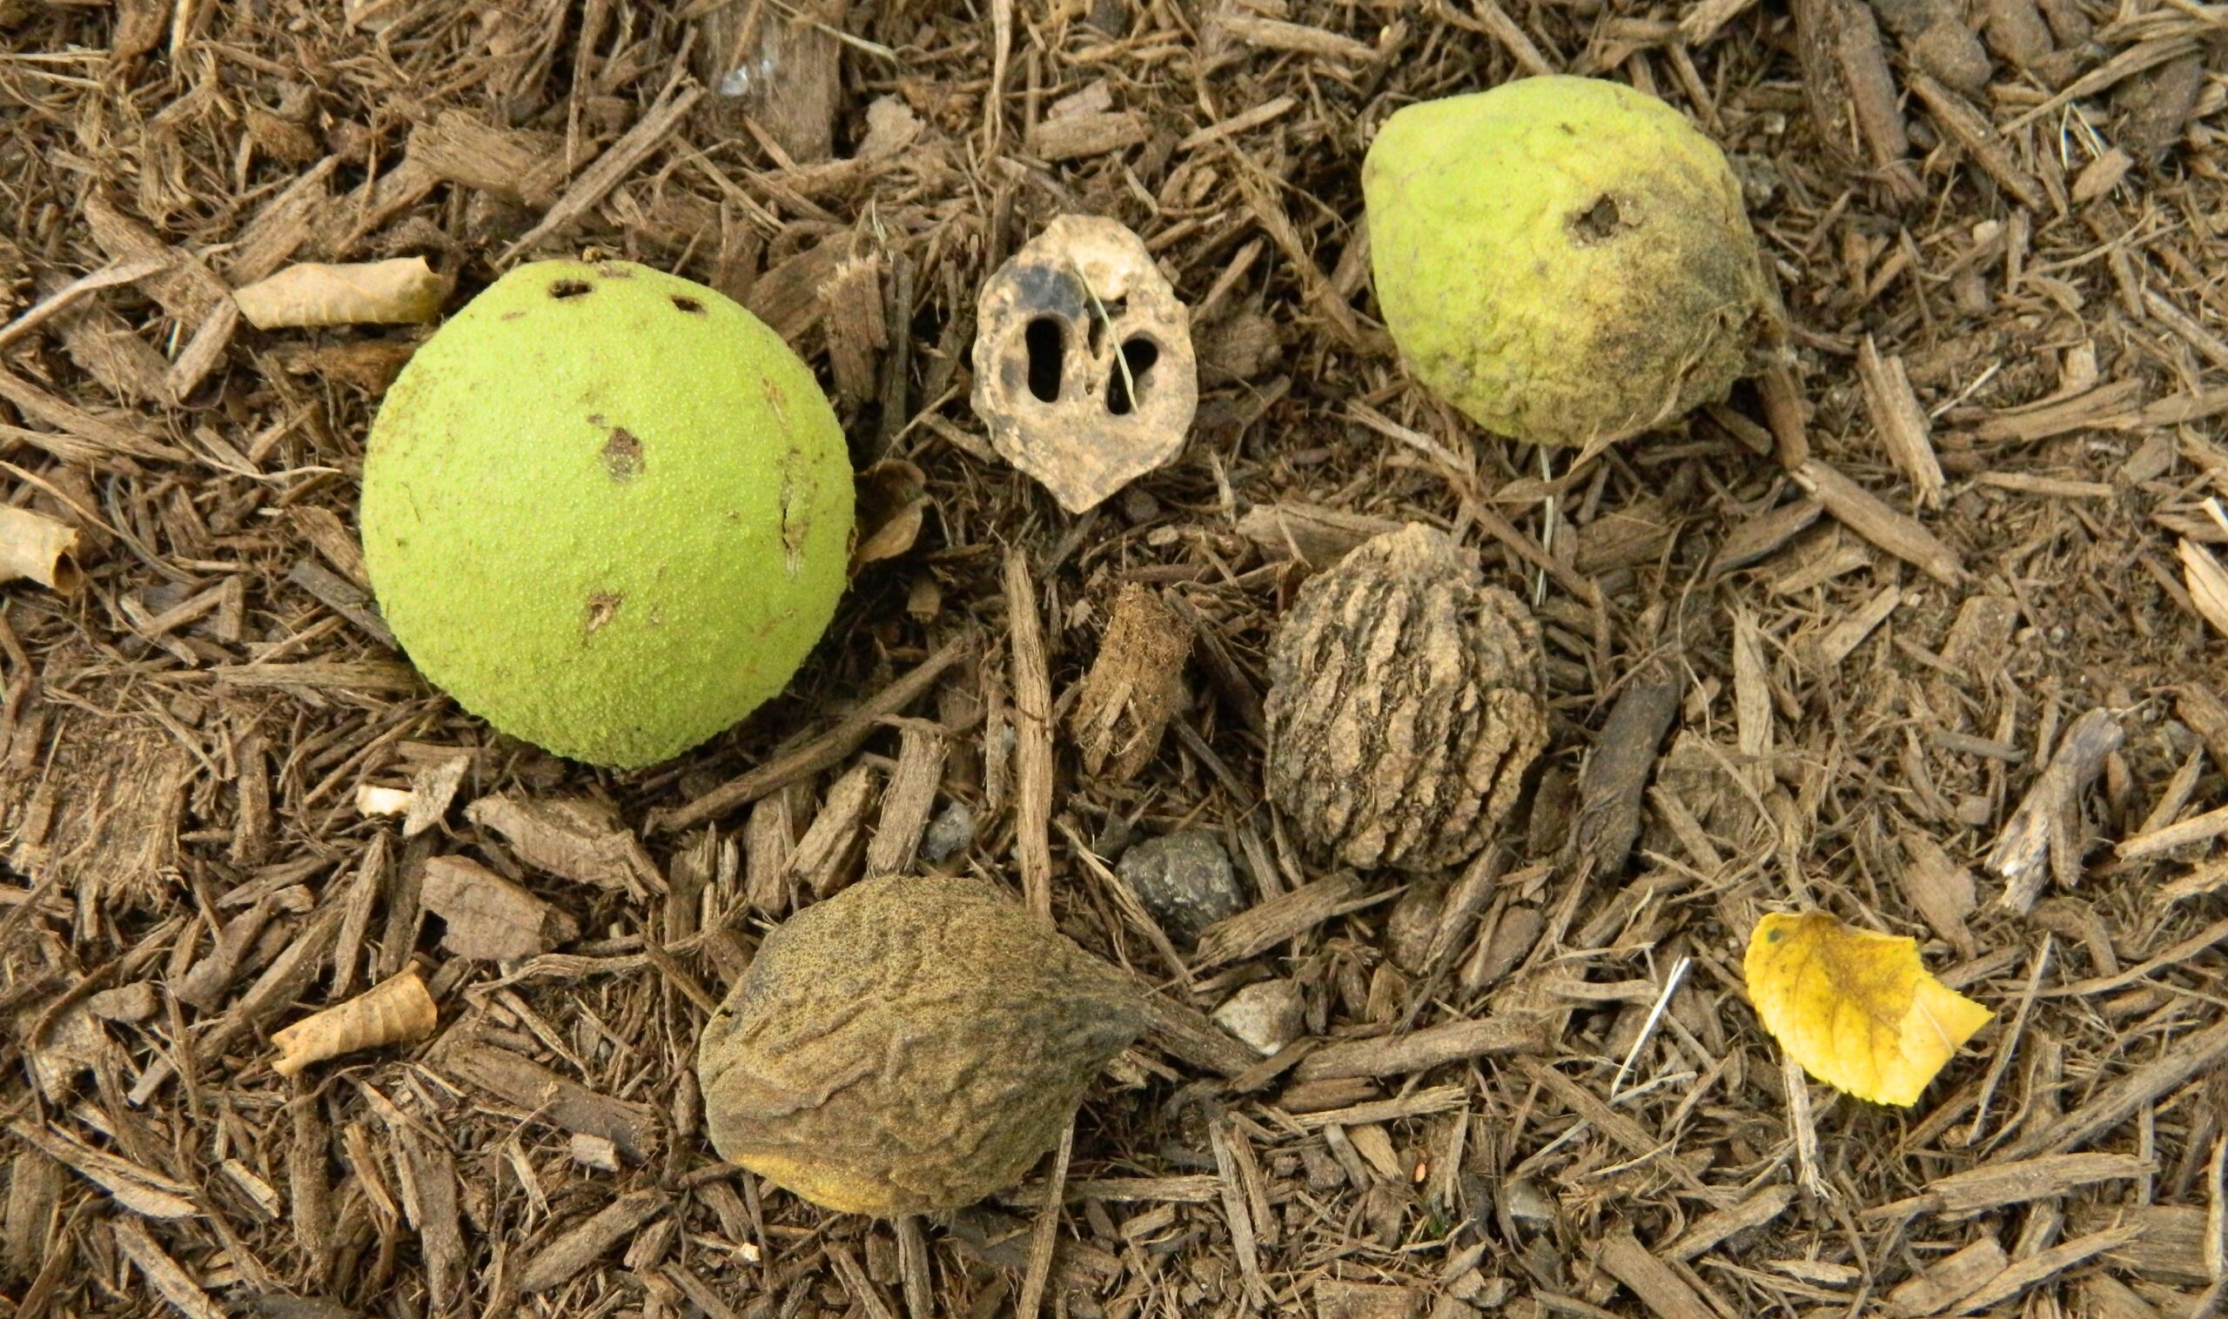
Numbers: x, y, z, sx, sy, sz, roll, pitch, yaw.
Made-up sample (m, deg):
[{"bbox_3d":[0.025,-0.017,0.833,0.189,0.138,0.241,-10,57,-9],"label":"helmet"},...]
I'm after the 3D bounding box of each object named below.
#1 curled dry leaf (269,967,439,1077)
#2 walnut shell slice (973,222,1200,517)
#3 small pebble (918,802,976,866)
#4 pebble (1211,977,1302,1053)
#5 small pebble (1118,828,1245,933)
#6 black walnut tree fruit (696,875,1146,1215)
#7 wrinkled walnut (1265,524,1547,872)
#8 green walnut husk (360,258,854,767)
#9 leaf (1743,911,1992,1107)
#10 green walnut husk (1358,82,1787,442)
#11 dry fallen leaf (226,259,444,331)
[{"bbox_3d":[-0.088,0.042,0.349,0.019,0.007,0.007,-21,71,-7],"label":"curled dry leaf"},{"bbox_3d":[-0.004,-0.037,0.376,0.028,0.014,0.038,3,70,1],"label":"walnut shell slice"},{"bbox_3d":[-0.020,0.021,0.360,0.005,0.006,0.008,12,70,4],"label":"small pebble"},{"bbox_3d":[0.018,0.041,0.352,0.010,0.008,0.008,-34,73,-11],"label":"pebble"},{"bbox_3d":[0.008,0.026,0.357,0.015,0.011,0.012,13,71,5],"label":"small pebble"},{"bbox_3d":[-0.021,0.043,0.337,0.050,0.036,0.037,-8,70,-3],"label":"black walnut tree fruit"},{"bbox_3d":[0.035,0.004,0.354,0.032,0.032,0.041,6,70,2],"label":"wrinkled walnut"},{"bbox_3d":[-0.059,-0.017,0.349,0.057,0.057,0.057,0,70,0],"label":"green walnut husk"},{"bbox_3d":[0.085,0.038,0.350,0.021,0.006,0.026,-42,75,-14],"label":"leaf"},{"bbox_3d":[0.056,-0.049,0.368,0.051,0.043,0.045,16,71,6],"label":"green walnut husk"},{"bbox_3d":[-0.098,-0.046,0.382,0.026,0.009,0.009,-2,70,-1],"label":"dry fallen leaf"}]

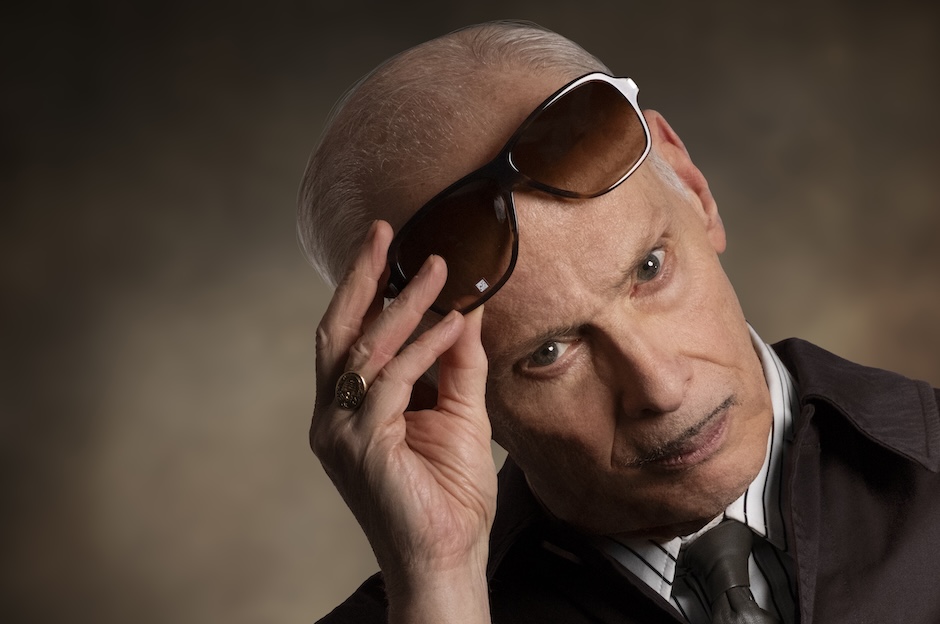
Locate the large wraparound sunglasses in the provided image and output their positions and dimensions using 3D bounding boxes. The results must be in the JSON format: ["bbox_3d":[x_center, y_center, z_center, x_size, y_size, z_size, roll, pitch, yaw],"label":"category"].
[{"bbox_3d":[0.021,-0.045,3.717,0.150,0.056,0.145,-40,-4,-5],"label":"large wraparound sunglasses"}]

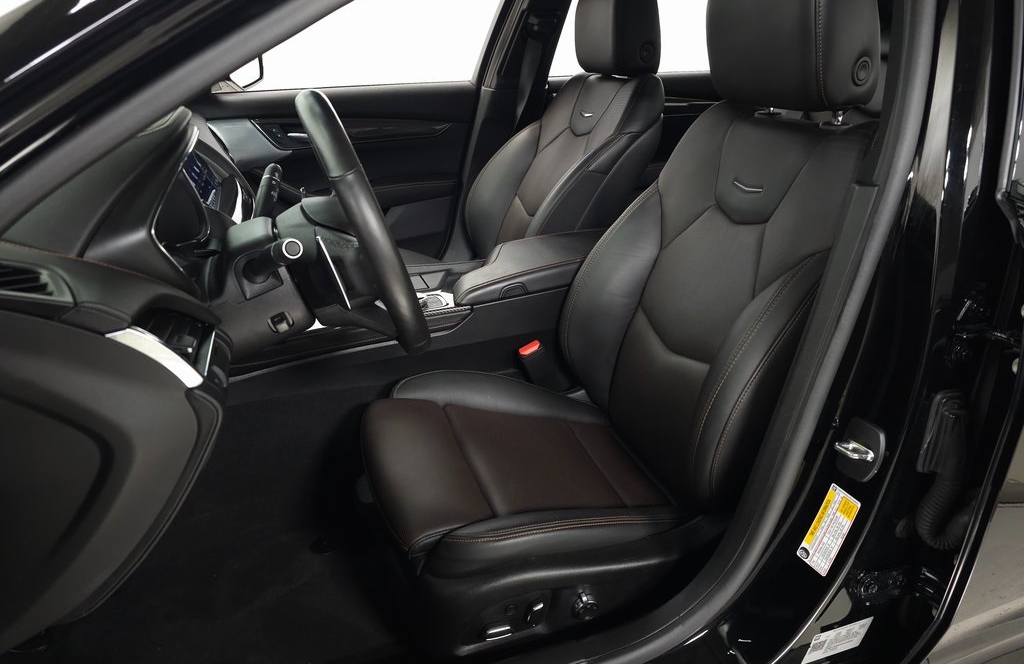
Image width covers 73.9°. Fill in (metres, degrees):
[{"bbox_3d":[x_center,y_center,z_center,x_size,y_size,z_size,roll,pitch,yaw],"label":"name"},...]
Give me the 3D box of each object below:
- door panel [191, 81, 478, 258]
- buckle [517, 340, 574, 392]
[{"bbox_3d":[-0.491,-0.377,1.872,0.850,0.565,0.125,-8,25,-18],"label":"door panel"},{"bbox_3d":[0.068,0.068,1.335,0.055,0.125,0.035,-35,30,-3],"label":"buckle"}]

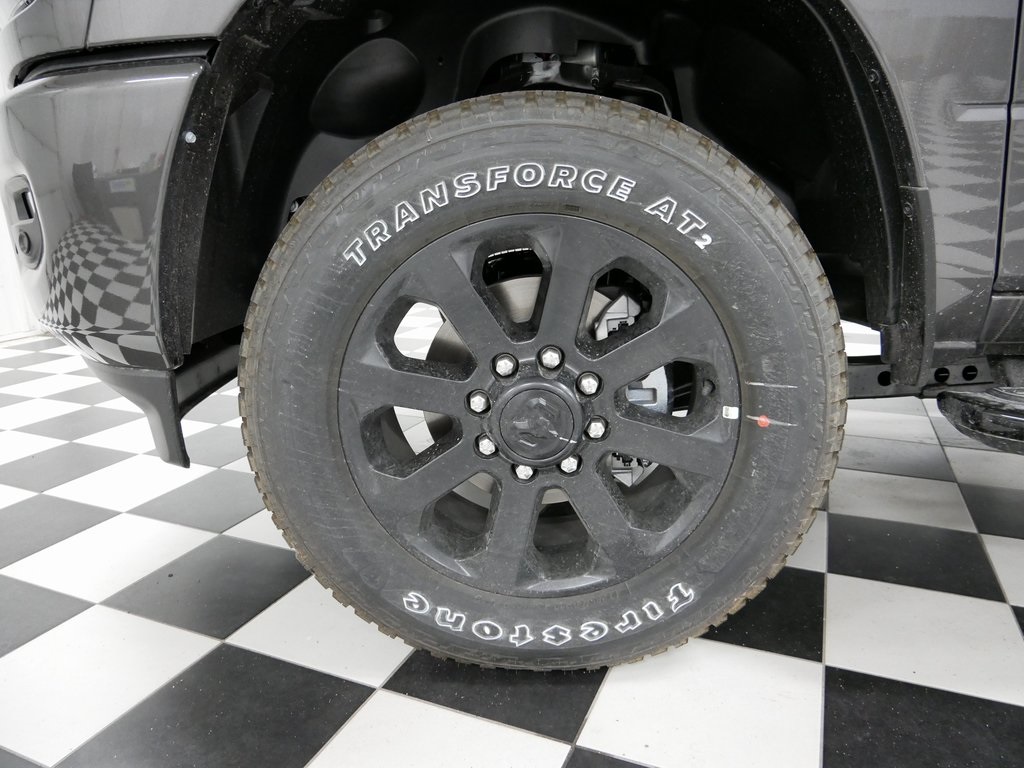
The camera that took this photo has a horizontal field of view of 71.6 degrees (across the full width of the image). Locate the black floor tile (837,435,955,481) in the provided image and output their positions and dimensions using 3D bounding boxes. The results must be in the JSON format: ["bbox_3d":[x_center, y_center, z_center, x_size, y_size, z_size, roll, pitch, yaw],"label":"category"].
[{"bbox_3d":[1.044,0.206,1.988,0.303,0.010,0.303,5,16,23],"label":"black floor tile"}]

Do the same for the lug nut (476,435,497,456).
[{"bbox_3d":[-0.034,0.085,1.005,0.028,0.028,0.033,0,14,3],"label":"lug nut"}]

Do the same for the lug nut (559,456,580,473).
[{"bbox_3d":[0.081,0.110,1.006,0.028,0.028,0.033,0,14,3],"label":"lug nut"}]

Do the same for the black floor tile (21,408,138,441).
[{"bbox_3d":[-1.437,0.136,2.385,0.303,0.010,0.303,5,16,23],"label":"black floor tile"}]

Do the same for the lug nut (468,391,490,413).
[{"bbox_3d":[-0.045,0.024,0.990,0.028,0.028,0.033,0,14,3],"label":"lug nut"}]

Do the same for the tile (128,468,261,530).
[{"bbox_3d":[-0.717,0.286,1.762,0.303,0.010,0.303,5,16,23],"label":"tile"}]

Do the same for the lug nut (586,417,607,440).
[{"bbox_3d":[0.117,0.060,0.991,0.028,0.028,0.033,0,14,3],"label":"lug nut"}]

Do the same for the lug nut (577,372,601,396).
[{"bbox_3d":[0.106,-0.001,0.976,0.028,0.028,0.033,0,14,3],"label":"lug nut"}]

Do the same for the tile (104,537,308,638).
[{"bbox_3d":[-0.557,0.384,1.374,0.303,0.010,0.303,5,16,23],"label":"tile"}]

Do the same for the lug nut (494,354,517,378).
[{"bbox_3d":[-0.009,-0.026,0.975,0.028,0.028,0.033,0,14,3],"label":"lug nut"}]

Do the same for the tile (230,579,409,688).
[{"bbox_3d":[-0.277,0.410,1.257,0.303,0.010,0.303,5,16,23],"label":"tile"}]

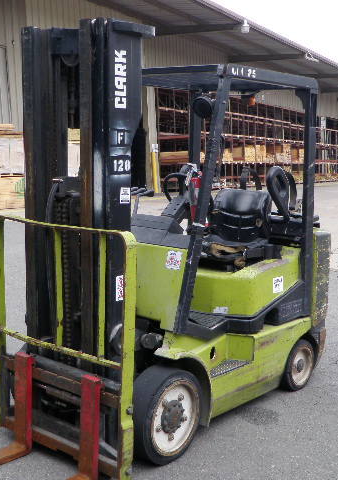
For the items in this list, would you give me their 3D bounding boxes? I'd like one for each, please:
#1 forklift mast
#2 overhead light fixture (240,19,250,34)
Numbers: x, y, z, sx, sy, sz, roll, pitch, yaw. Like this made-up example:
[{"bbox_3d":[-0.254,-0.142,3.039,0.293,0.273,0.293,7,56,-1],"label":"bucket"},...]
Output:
[{"bbox_3d":[-0.468,-0.115,3.620,0.710,1.970,0.290,6,8,38],"label":"forklift mast"},{"bbox_3d":[2.586,-7.313,22.800,0.340,0.500,0.340,-2,5,0],"label":"overhead light fixture"}]

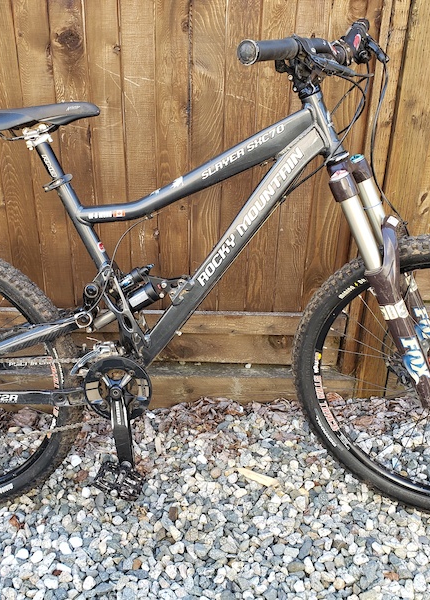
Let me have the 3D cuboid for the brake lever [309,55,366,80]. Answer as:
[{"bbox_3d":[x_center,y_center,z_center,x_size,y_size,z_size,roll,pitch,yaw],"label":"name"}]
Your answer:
[{"bbox_3d":[0.195,-0.373,0.965,0.092,0.023,0.035,17,25,-16],"label":"brake lever"}]

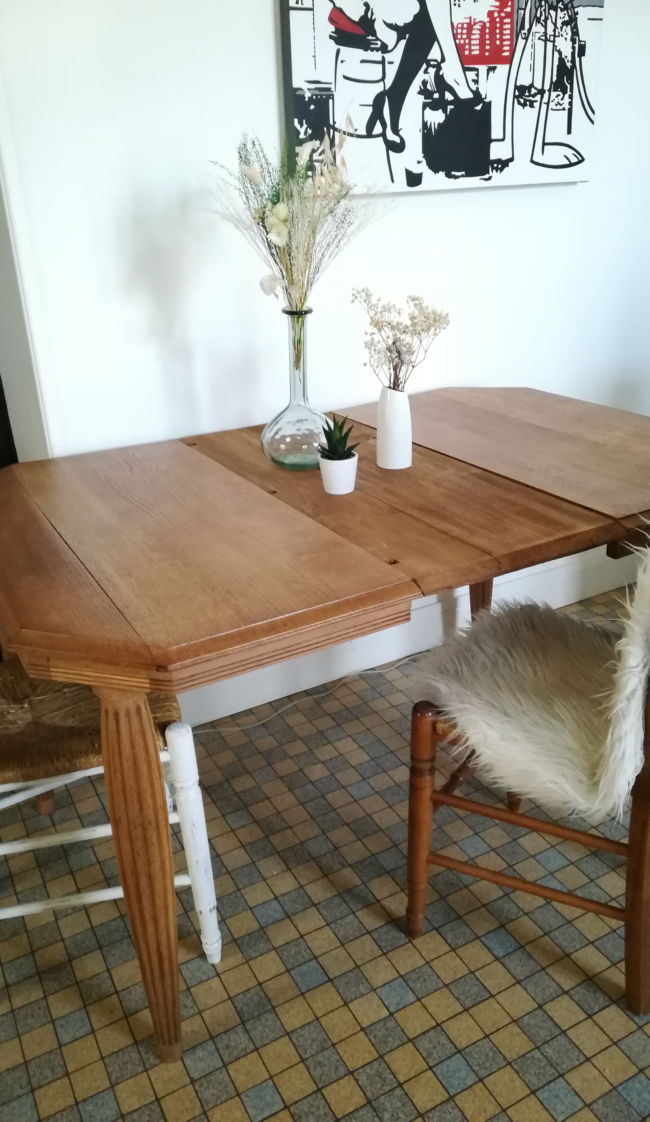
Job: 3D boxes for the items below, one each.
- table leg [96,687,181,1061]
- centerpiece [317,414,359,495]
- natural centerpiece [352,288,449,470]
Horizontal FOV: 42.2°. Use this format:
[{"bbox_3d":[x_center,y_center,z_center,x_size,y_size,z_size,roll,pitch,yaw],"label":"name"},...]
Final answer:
[{"bbox_3d":[-0.248,0.457,1.190,0.078,0.658,0.078,4,24,15],"label":"table leg"},{"bbox_3d":[0.022,-0.185,1.447,0.071,0.131,0.071,-2,23,1],"label":"centerpiece"},{"bbox_3d":[0.138,-0.326,1.531,0.166,0.314,0.144,-2,23,1],"label":"natural centerpiece"}]

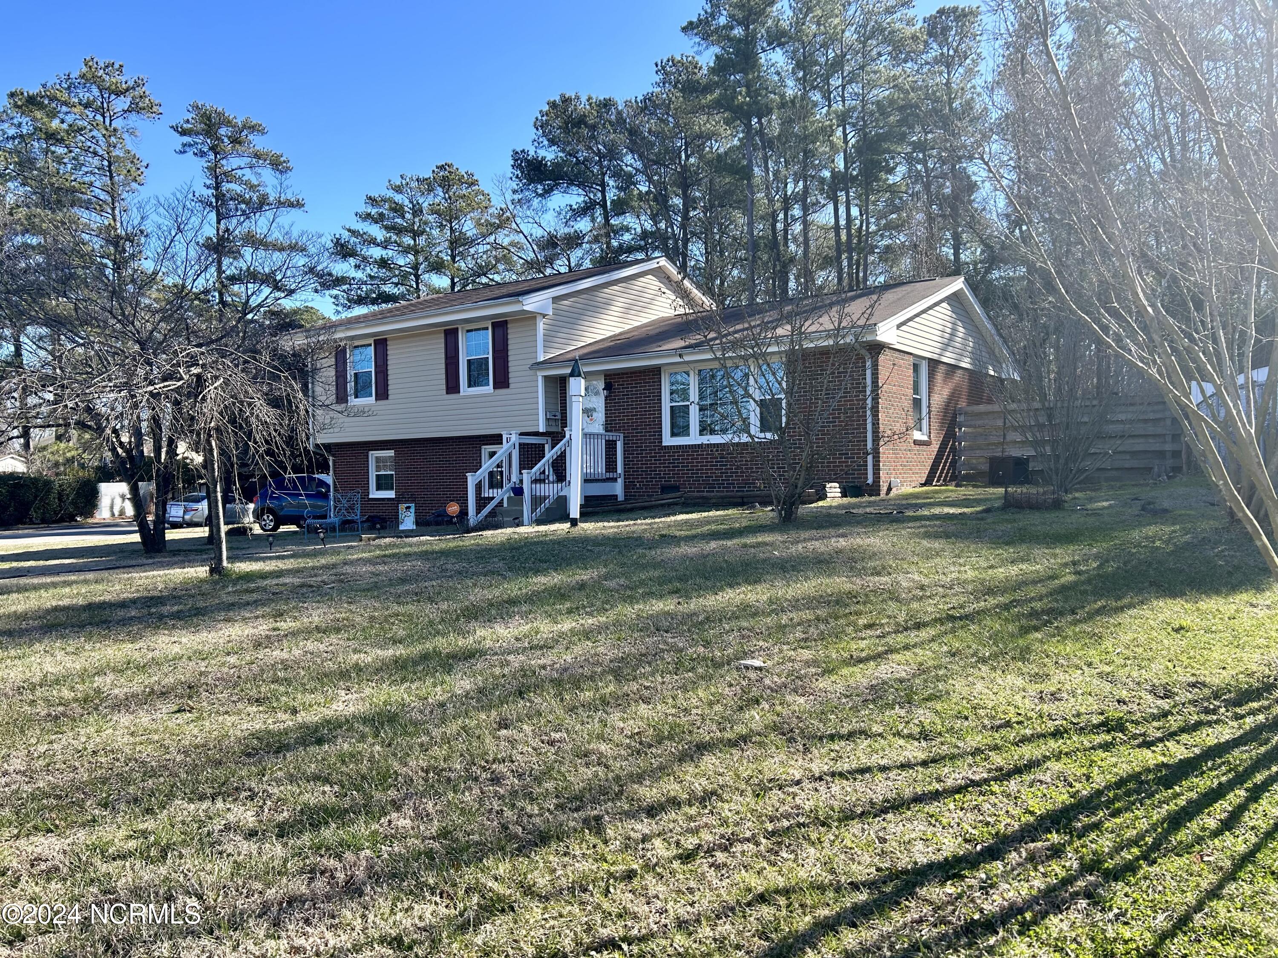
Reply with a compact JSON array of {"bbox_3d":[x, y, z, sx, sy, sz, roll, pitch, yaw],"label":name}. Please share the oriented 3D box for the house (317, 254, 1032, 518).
[{"bbox_3d":[0.174,-2.094,22.764,14.750,6.300,10.100,-1,0,35],"label":"house"}]

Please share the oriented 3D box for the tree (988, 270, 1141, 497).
[{"bbox_3d":[5.870,-1.300,13.250,2.150,2.980,2.100,-1,0,0],"label":"tree"}]

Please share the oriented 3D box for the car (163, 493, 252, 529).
[{"bbox_3d":[-18.800,1.355,43.000,1.820,1.460,4.800,-1,0,18],"label":"car"}]

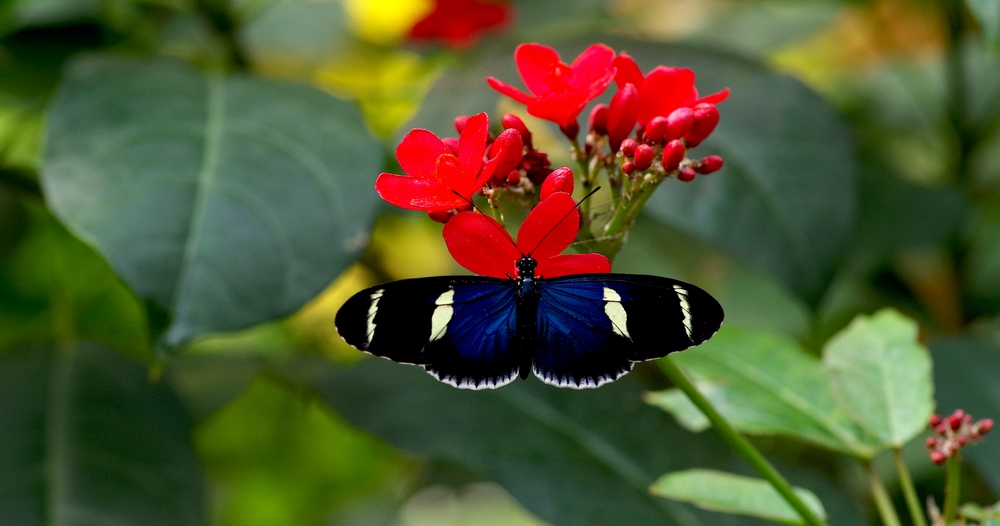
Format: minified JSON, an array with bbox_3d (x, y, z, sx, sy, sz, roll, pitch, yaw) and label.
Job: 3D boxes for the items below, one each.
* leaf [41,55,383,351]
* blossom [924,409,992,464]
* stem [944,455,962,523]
[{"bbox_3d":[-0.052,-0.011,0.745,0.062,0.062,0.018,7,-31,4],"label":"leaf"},{"bbox_3d":[0.077,0.029,0.695,0.011,0.010,0.011,0,10,0],"label":"blossom"},{"bbox_3d":[0.076,0.038,0.695,0.003,0.012,0.003,8,6,0],"label":"stem"}]

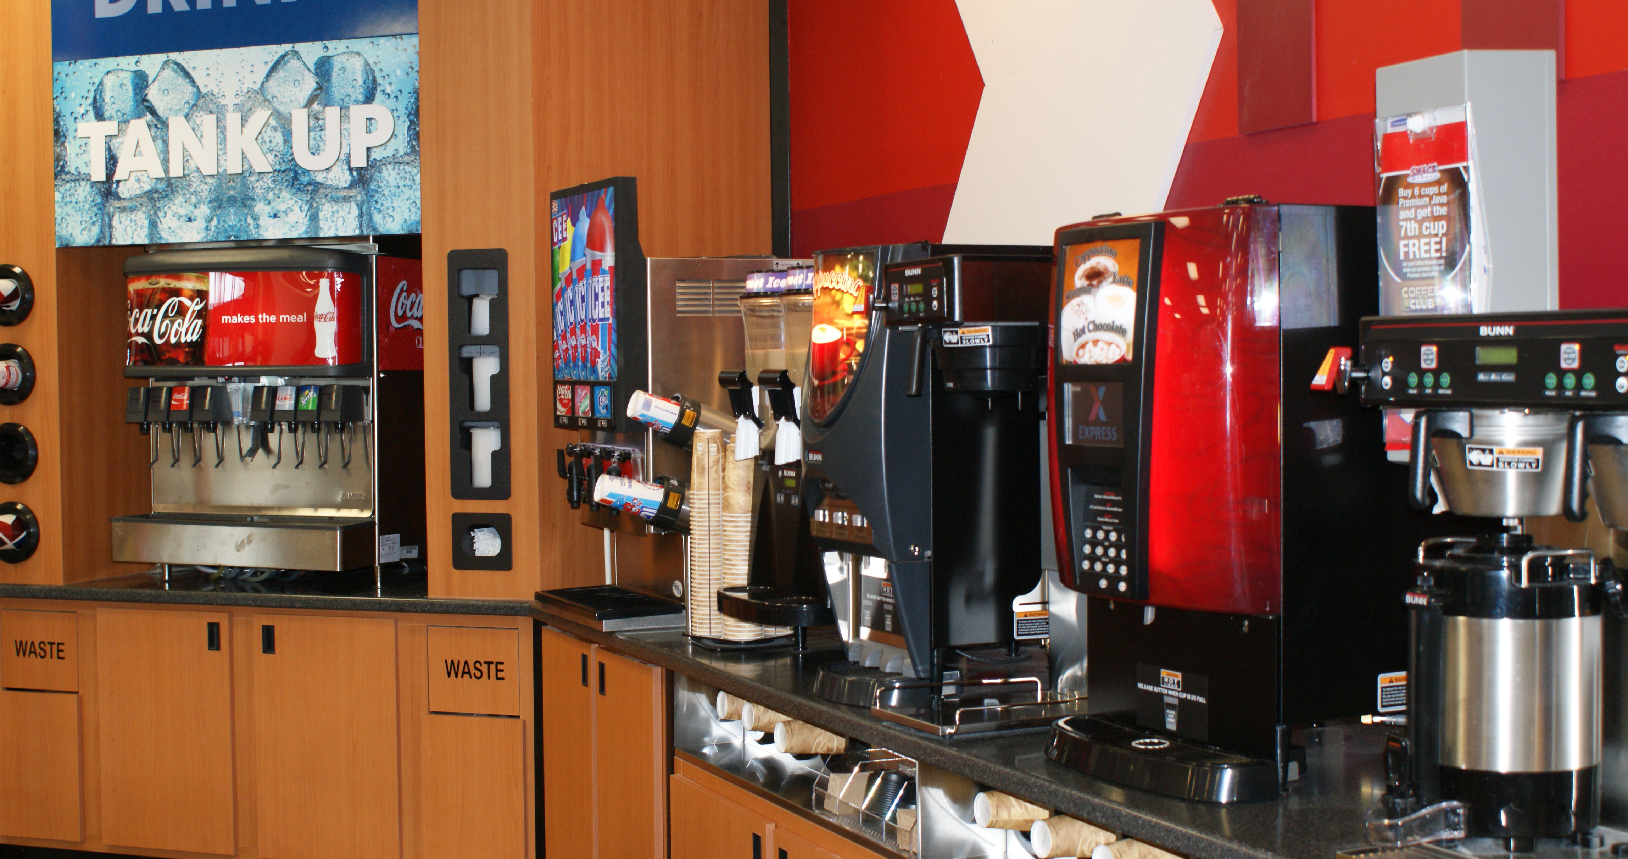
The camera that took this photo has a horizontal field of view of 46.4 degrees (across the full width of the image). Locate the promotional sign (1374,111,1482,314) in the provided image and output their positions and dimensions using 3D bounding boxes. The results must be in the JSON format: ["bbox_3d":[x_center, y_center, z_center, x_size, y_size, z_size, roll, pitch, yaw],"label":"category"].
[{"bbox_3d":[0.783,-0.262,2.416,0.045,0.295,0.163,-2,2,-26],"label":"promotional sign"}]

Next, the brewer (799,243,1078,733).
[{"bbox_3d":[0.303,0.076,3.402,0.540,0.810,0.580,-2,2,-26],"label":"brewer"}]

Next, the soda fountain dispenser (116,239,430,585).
[{"bbox_3d":[-1.497,-0.038,5.575,0.763,0.945,0.760,0,2,19],"label":"soda fountain dispenser"}]

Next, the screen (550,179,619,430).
[{"bbox_3d":[-0.525,-0.291,4.552,0.070,0.576,0.473,-2,2,-26],"label":"screen"}]

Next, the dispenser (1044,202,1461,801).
[{"bbox_3d":[0.628,0.086,2.860,0.580,0.815,0.460,-2,2,-28],"label":"dispenser"}]

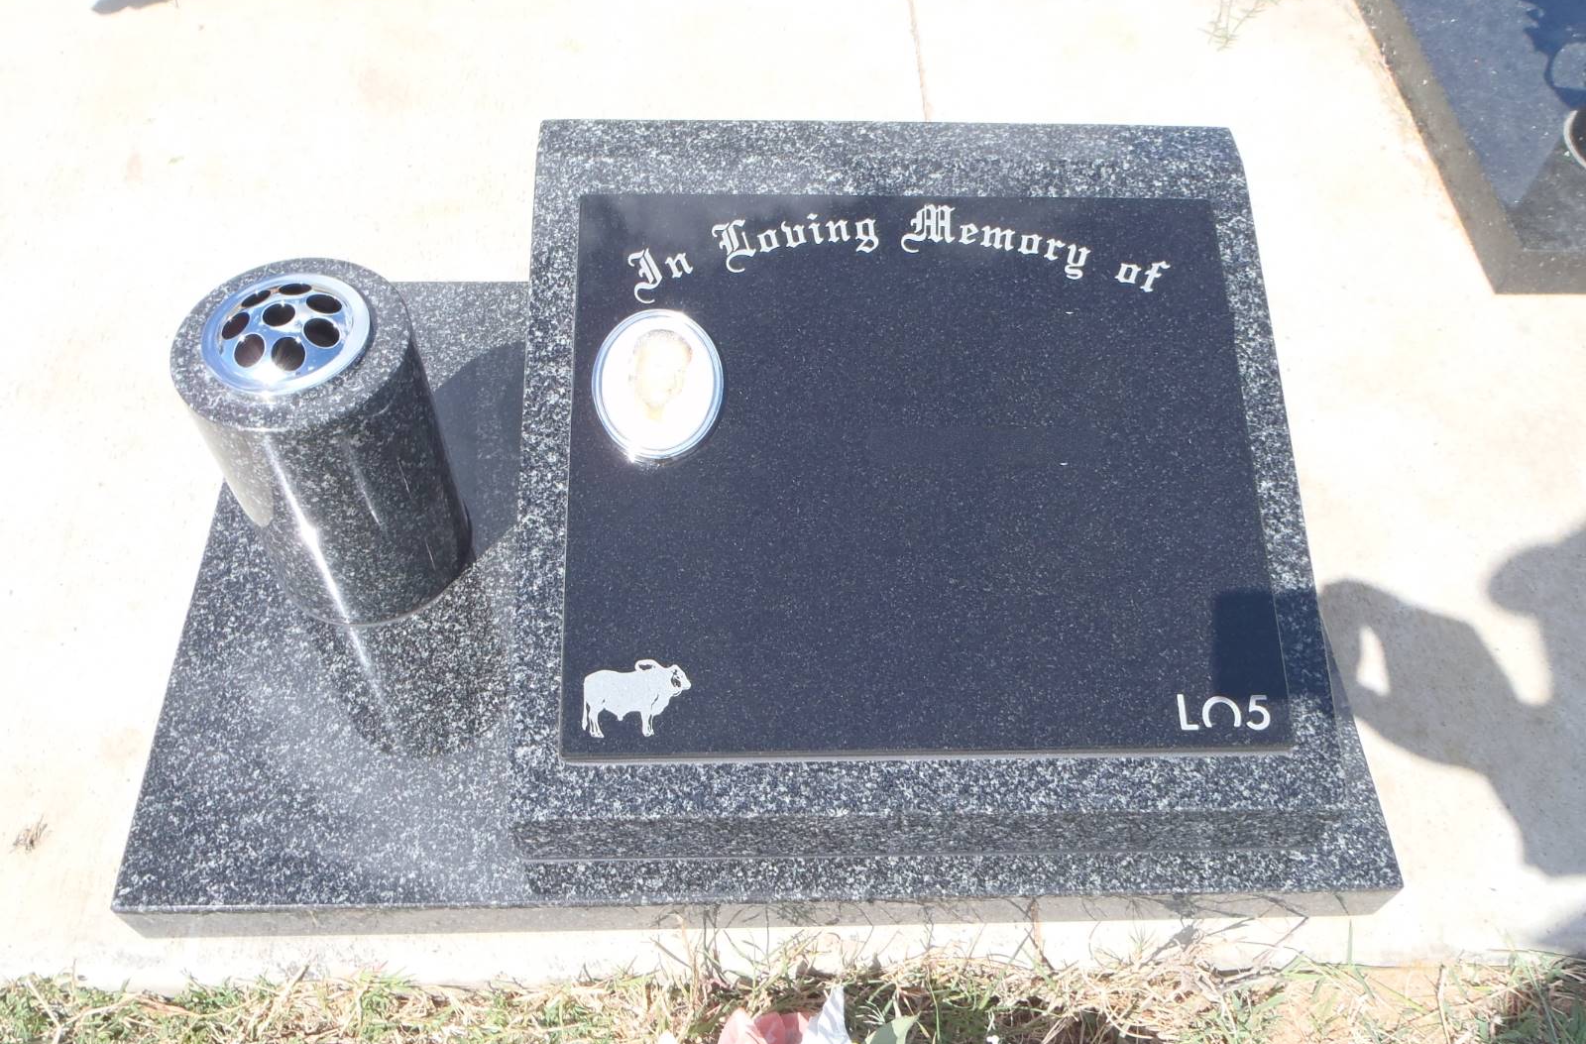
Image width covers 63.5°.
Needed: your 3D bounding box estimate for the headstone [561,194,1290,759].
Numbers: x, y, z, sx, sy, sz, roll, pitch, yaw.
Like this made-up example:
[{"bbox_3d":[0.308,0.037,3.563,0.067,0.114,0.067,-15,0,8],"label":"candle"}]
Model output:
[{"bbox_3d":[0.084,-0.043,0.906,0.474,0.025,0.415,0,71,-3],"label":"headstone"}]

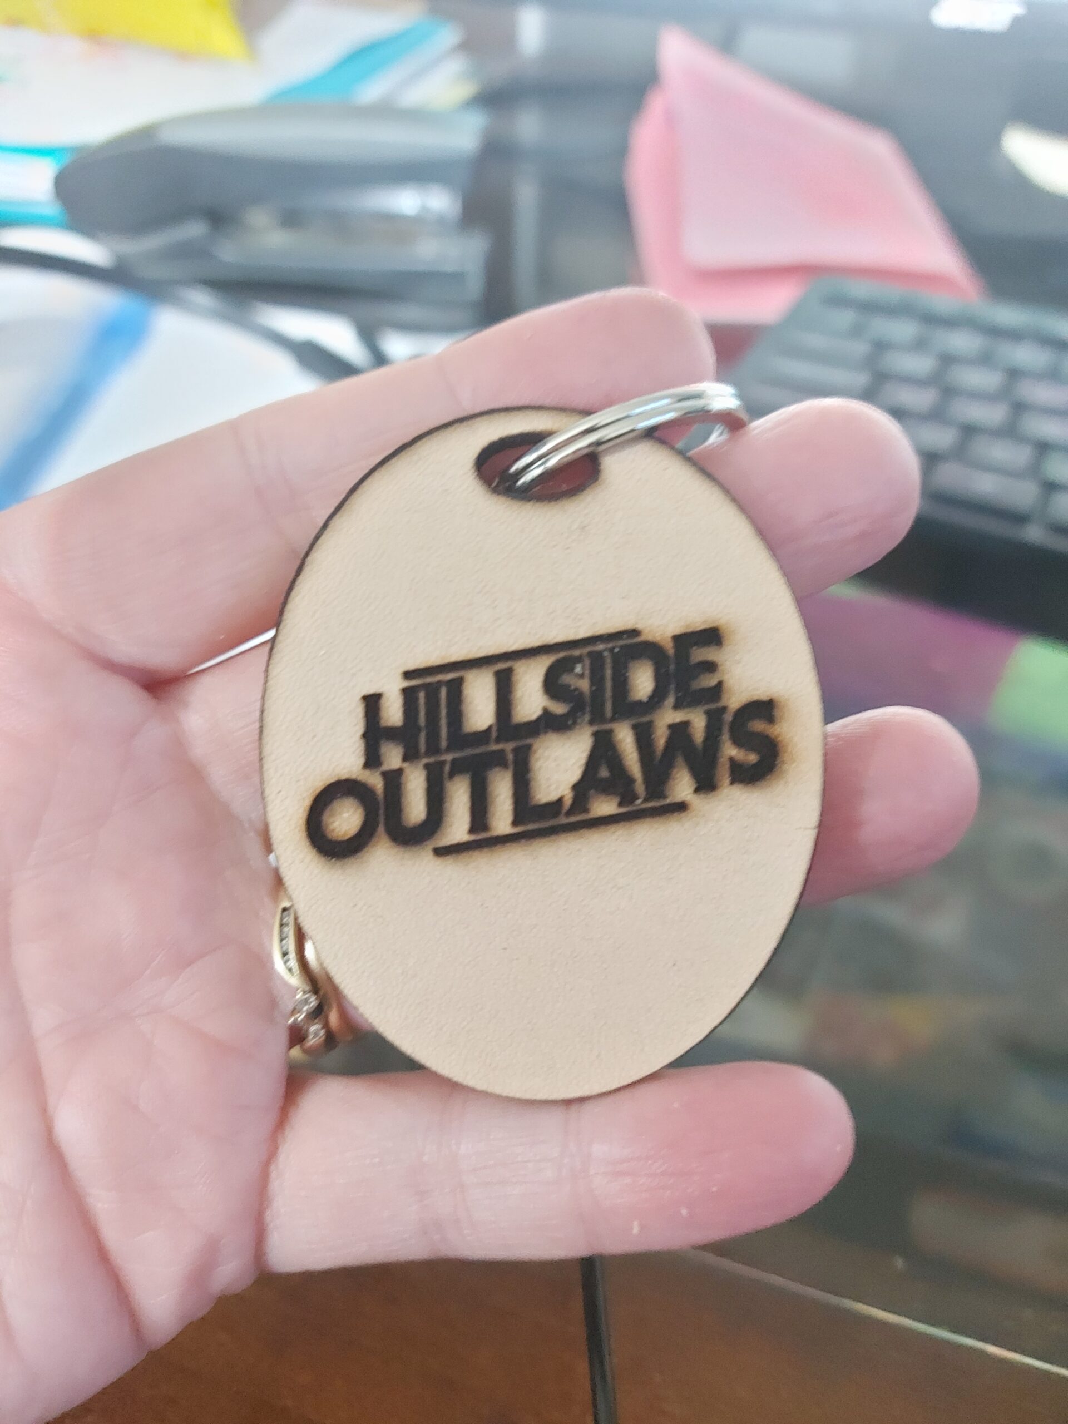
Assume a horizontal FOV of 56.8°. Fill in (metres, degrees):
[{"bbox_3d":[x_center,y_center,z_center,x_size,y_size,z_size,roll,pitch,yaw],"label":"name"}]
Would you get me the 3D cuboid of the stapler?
[{"bbox_3d":[-0.109,-0.212,0.401,0.185,0.060,0.040,8,44,9],"label":"stapler"}]

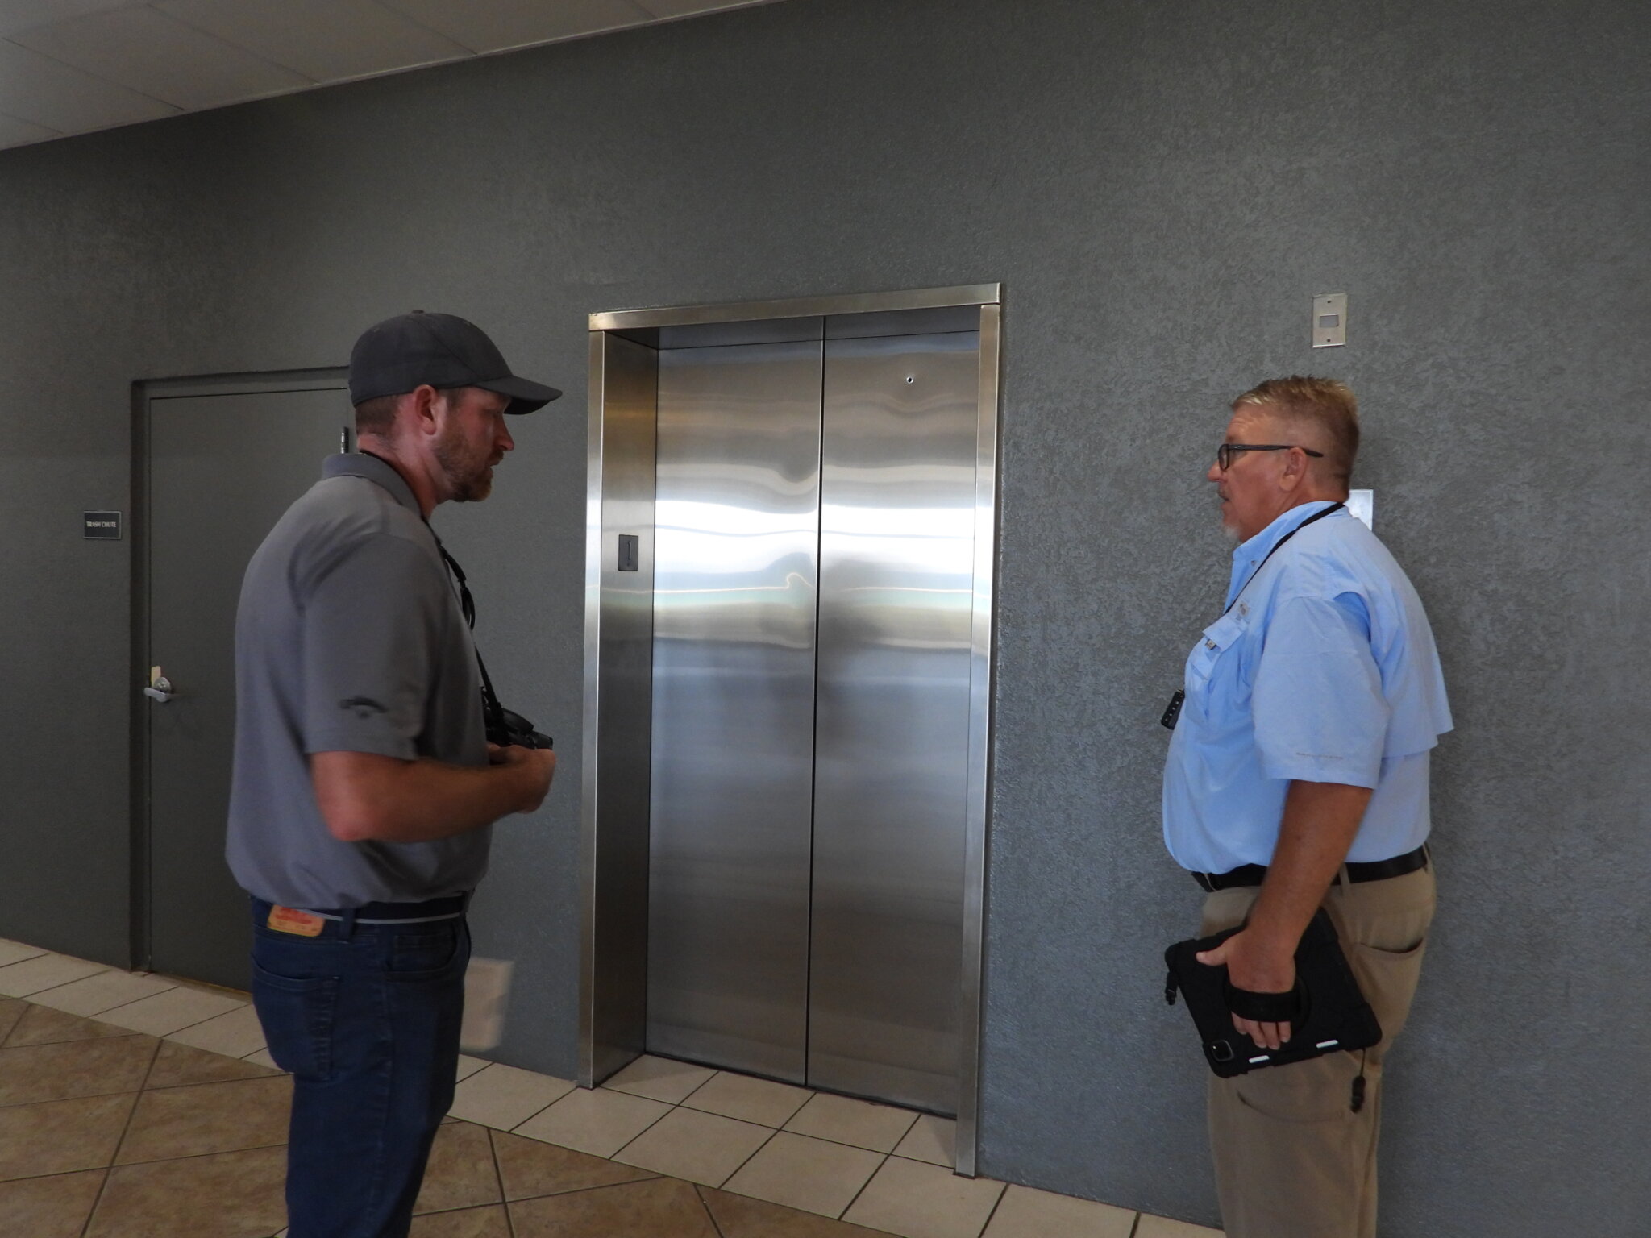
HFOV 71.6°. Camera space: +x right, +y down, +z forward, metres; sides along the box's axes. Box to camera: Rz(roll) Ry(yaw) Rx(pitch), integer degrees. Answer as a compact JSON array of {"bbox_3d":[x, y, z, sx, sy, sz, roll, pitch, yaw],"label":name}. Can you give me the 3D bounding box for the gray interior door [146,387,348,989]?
[{"bbox_3d":[-1.957,0.258,3.887,0.916,2.022,0.045,2,3,23],"label":"gray interior door"}]

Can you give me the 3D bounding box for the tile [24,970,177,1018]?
[{"bbox_3d":[-2.451,1.271,3.876,0.325,0.010,0.315,2,3,23],"label":"tile"}]

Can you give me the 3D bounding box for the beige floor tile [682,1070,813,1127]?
[{"bbox_3d":[-0.218,1.363,3.246,0.311,0.010,0.244,2,3,23],"label":"beige floor tile"}]

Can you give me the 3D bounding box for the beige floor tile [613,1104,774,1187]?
[{"bbox_3d":[-0.331,1.363,2.958,0.310,0.010,0.315,2,3,23],"label":"beige floor tile"}]

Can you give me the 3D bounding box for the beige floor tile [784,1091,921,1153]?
[{"bbox_3d":[0.071,1.376,3.120,0.311,0.010,0.244,2,3,23],"label":"beige floor tile"}]

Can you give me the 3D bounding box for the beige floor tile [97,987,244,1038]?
[{"bbox_3d":[-2.134,1.285,3.734,0.325,0.010,0.315,2,3,23],"label":"beige floor tile"}]

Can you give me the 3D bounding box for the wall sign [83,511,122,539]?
[{"bbox_3d":[-2.569,-0.332,4.067,0.199,0.099,0.010,2,3,23],"label":"wall sign"}]

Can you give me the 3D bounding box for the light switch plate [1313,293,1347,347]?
[{"bbox_3d":[1.085,-0.640,2.461,0.068,0.112,0.006,2,3,23],"label":"light switch plate"}]

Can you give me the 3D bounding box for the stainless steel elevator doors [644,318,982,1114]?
[{"bbox_3d":[-0.026,0.271,3.284,1.079,2.177,0.045,2,3,23],"label":"stainless steel elevator doors"}]

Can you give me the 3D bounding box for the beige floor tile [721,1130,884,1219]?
[{"bbox_3d":[-0.044,1.384,2.856,0.311,0.010,0.326,2,3,23],"label":"beige floor tile"}]

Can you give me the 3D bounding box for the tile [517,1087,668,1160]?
[{"bbox_3d":[-0.620,1.351,3.084,0.310,0.010,0.315,2,3,23],"label":"tile"}]

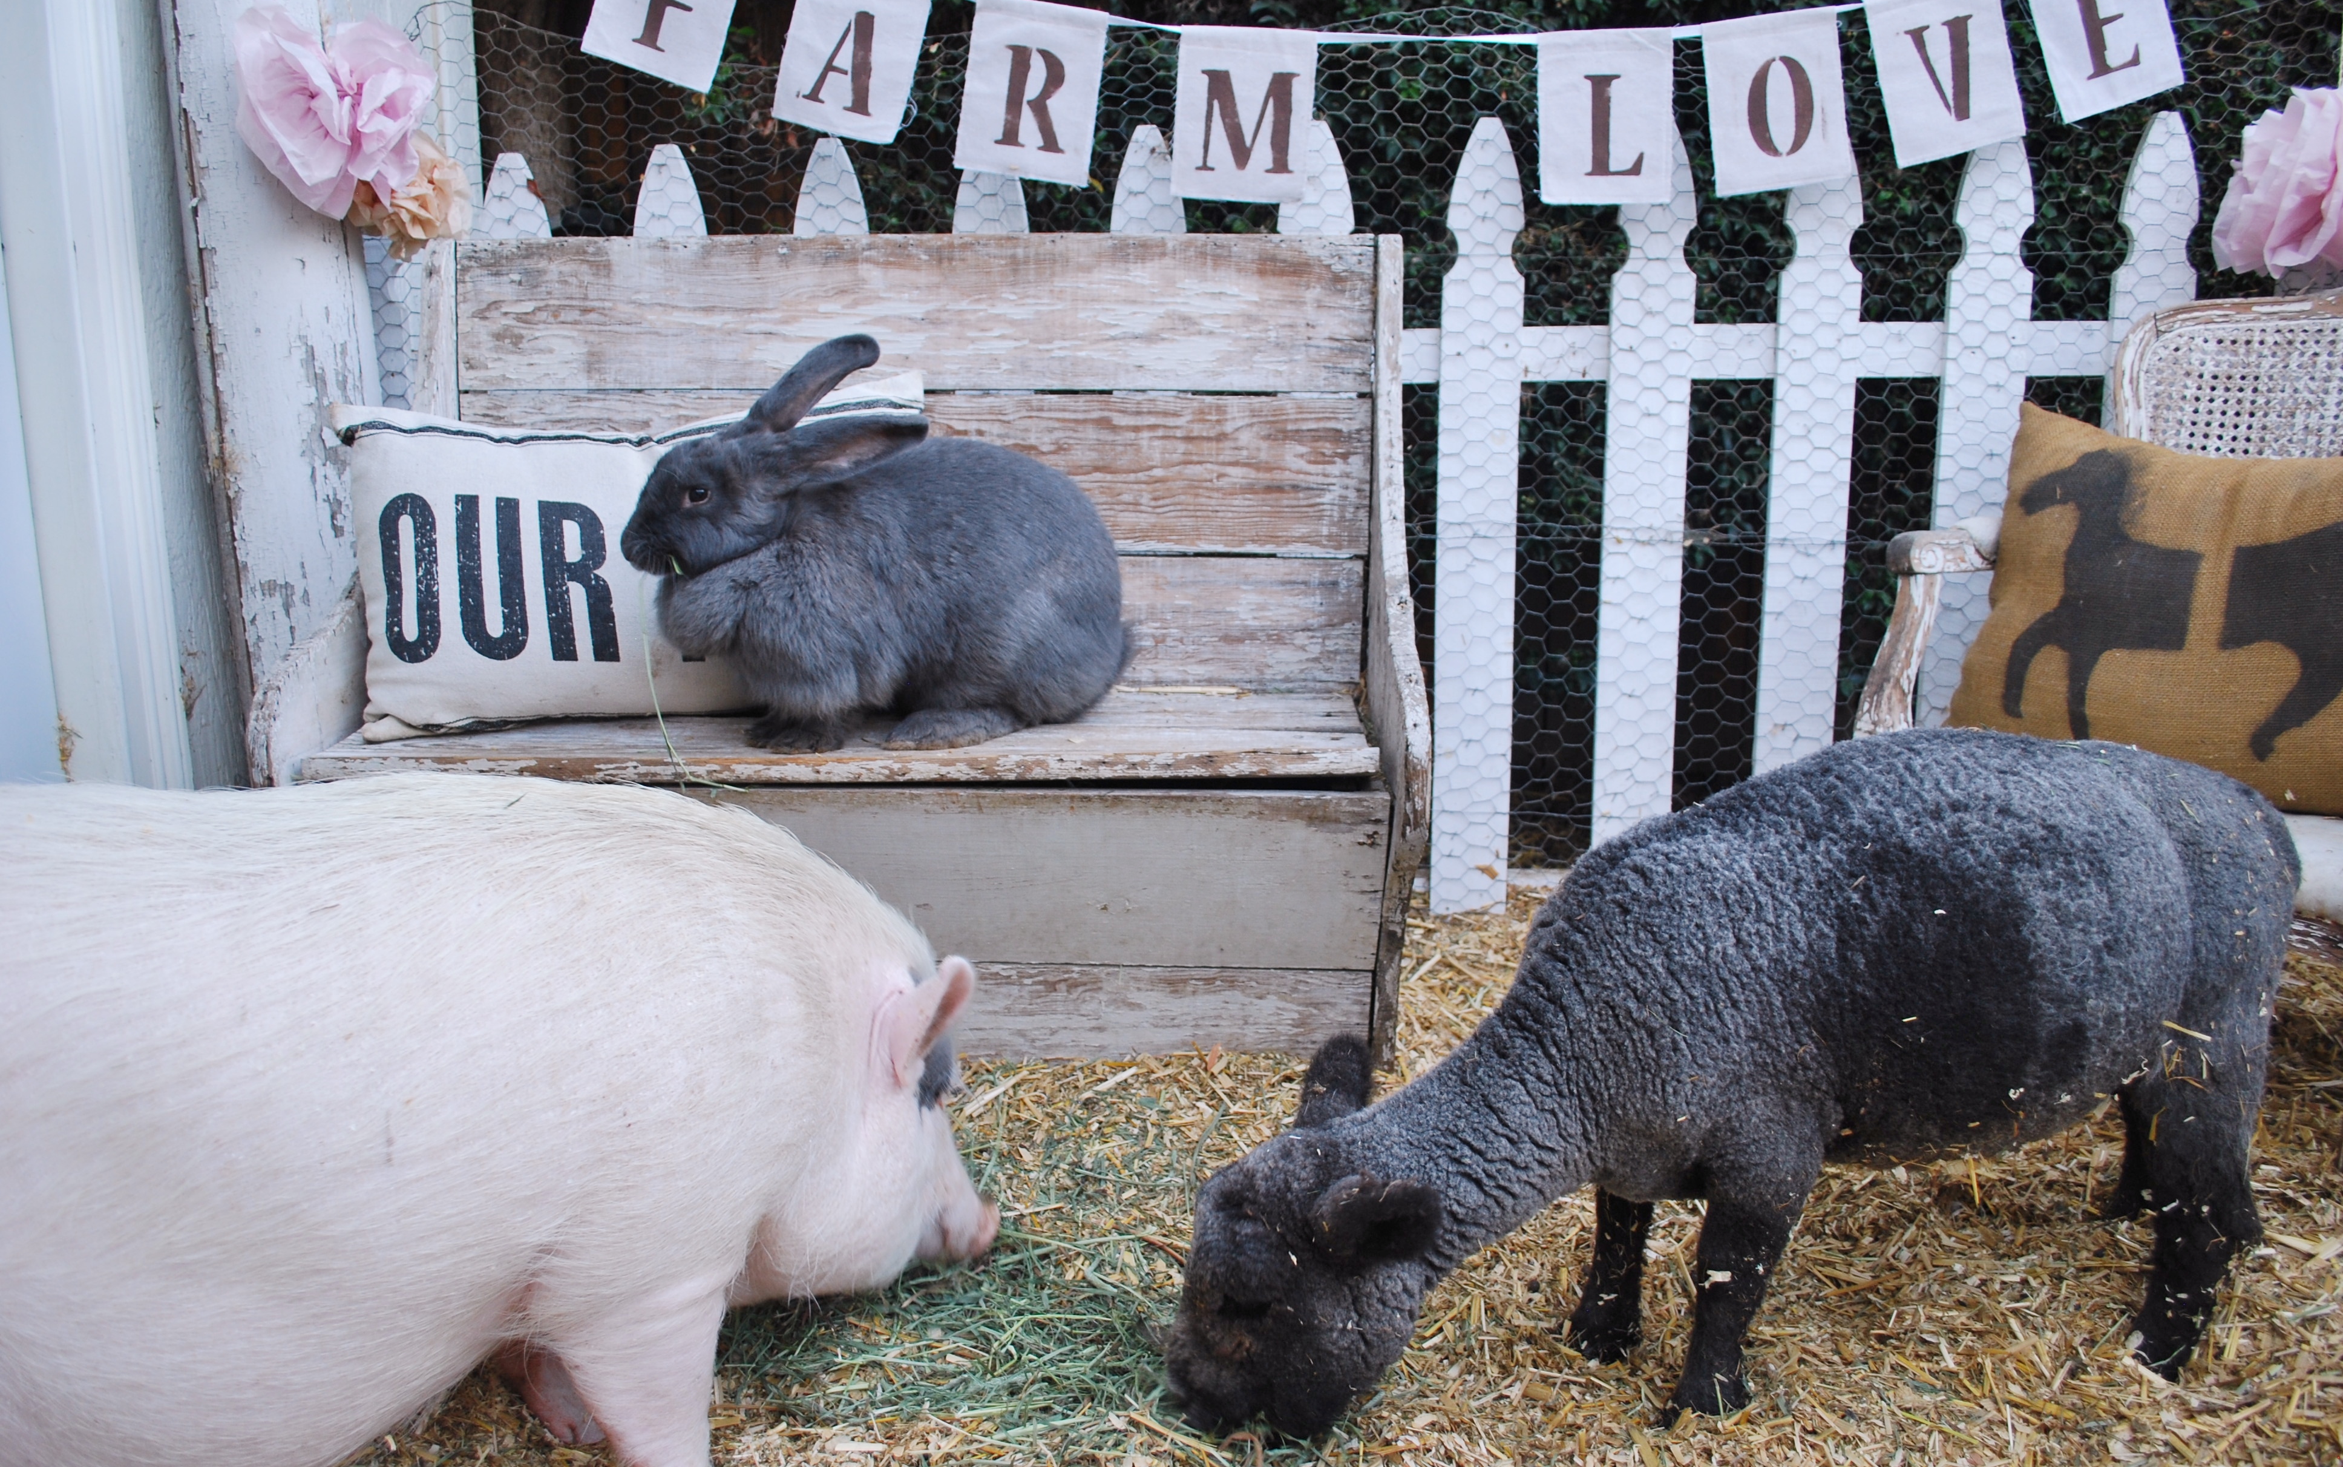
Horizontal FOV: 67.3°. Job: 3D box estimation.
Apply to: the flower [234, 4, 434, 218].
[{"bbox_3d":[-0.809,-0.601,1.700,0.190,0.200,0.130,-2,11,-12],"label":"flower"}]

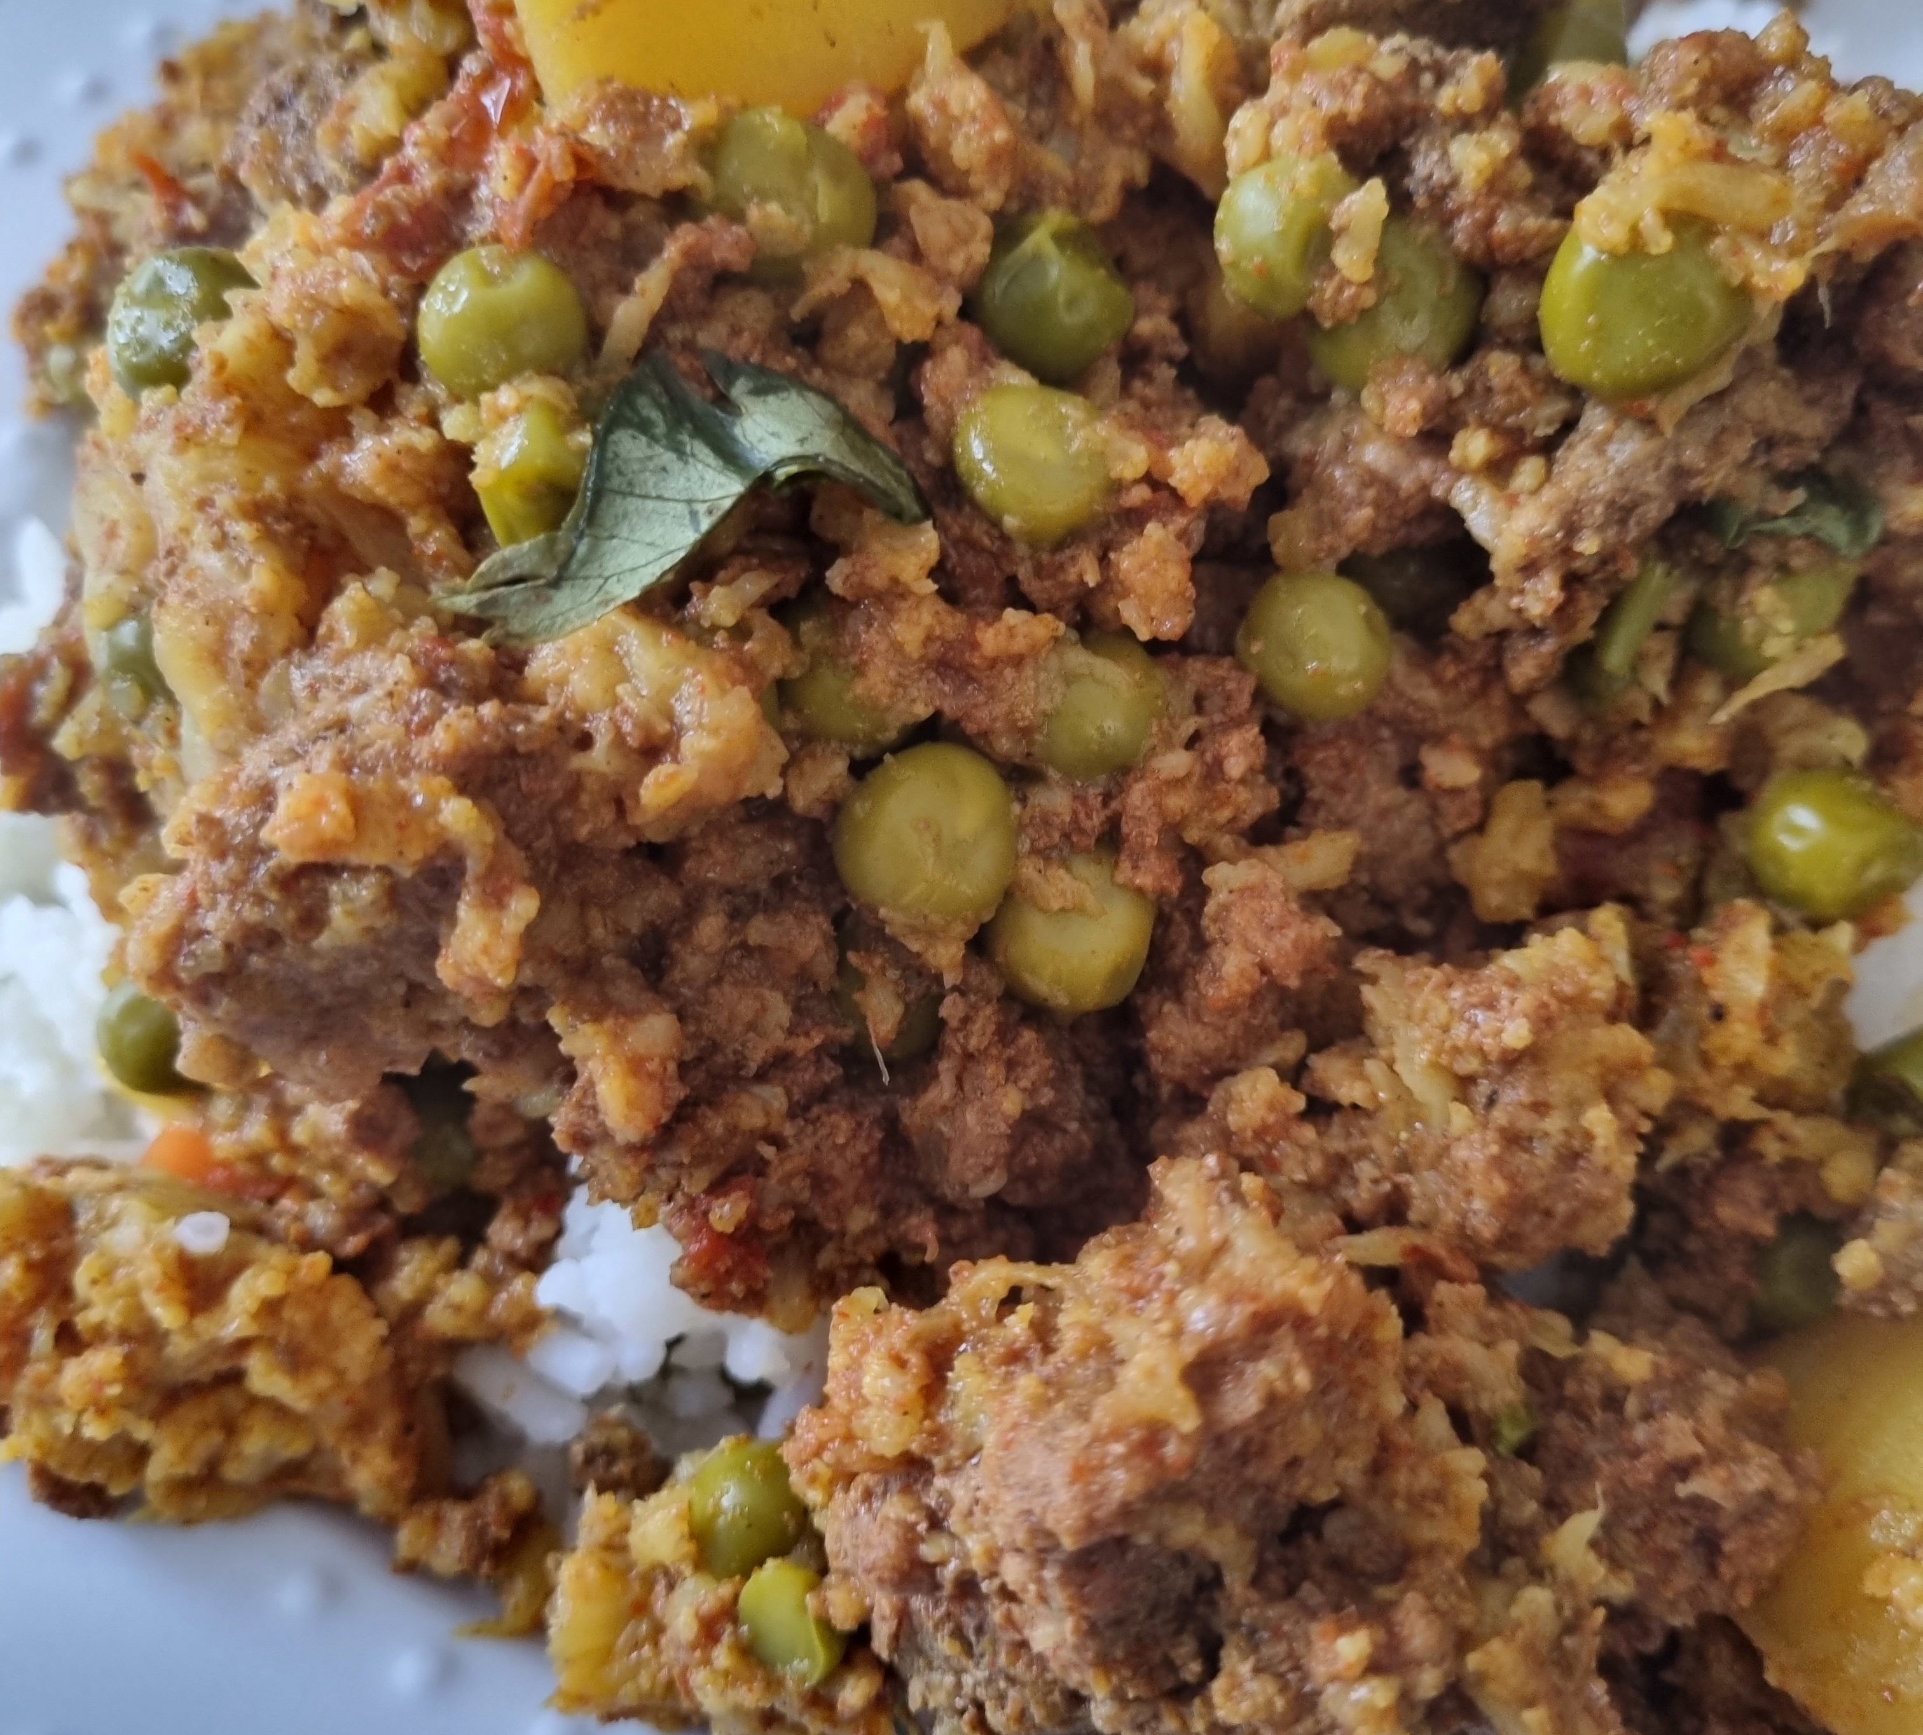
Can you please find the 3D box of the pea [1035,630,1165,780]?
[{"bbox_3d":[0.008,-0.009,0.107,0.008,0.008,0.008,-1,61,0],"label":"pea"}]

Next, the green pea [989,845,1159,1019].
[{"bbox_3d":[0.006,0.003,0.103,0.009,0.009,0.009,-1,61,0],"label":"green pea"}]

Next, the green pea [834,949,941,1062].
[{"bbox_3d":[-0.004,0.007,0.109,0.008,0.008,0.008,-1,61,0],"label":"green pea"}]

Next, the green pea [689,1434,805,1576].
[{"bbox_3d":[-0.014,0.043,0.128,0.009,0.008,0.009,-3,62,0],"label":"green pea"}]

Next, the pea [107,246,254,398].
[{"bbox_3d":[-0.049,-0.034,0.121,0.010,0.010,0.010,-1,61,0],"label":"pea"}]

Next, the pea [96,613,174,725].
[{"bbox_3d":[-0.054,-0.013,0.127,0.008,0.008,0.008,-1,61,0],"label":"pea"}]

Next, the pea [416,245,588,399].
[{"bbox_3d":[-0.025,-0.029,0.103,0.009,0.009,0.009,-3,62,0],"label":"pea"}]

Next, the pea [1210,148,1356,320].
[{"bbox_3d":[0.017,-0.034,0.102,0.009,0.008,0.009,-3,62,0],"label":"pea"}]

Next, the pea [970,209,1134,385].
[{"bbox_3d":[0.005,-0.030,0.102,0.009,0.009,0.009,-3,62,0],"label":"pea"}]

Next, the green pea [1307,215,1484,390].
[{"bbox_3d":[0.023,-0.031,0.104,0.009,0.009,0.009,-3,62,0],"label":"green pea"}]

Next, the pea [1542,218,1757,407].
[{"bbox_3d":[0.038,-0.031,0.108,0.012,0.011,0.011,-1,61,0],"label":"pea"}]

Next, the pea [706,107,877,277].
[{"bbox_3d":[-0.009,-0.036,0.103,0.009,0.009,0.009,-3,62,0],"label":"pea"}]

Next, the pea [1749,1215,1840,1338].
[{"bbox_3d":[0.050,0.025,0.115,0.008,0.008,0.008,-1,61,0],"label":"pea"}]

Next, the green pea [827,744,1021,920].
[{"bbox_3d":[-0.002,-0.002,0.102,0.010,0.010,0.010,-1,61,0],"label":"green pea"}]

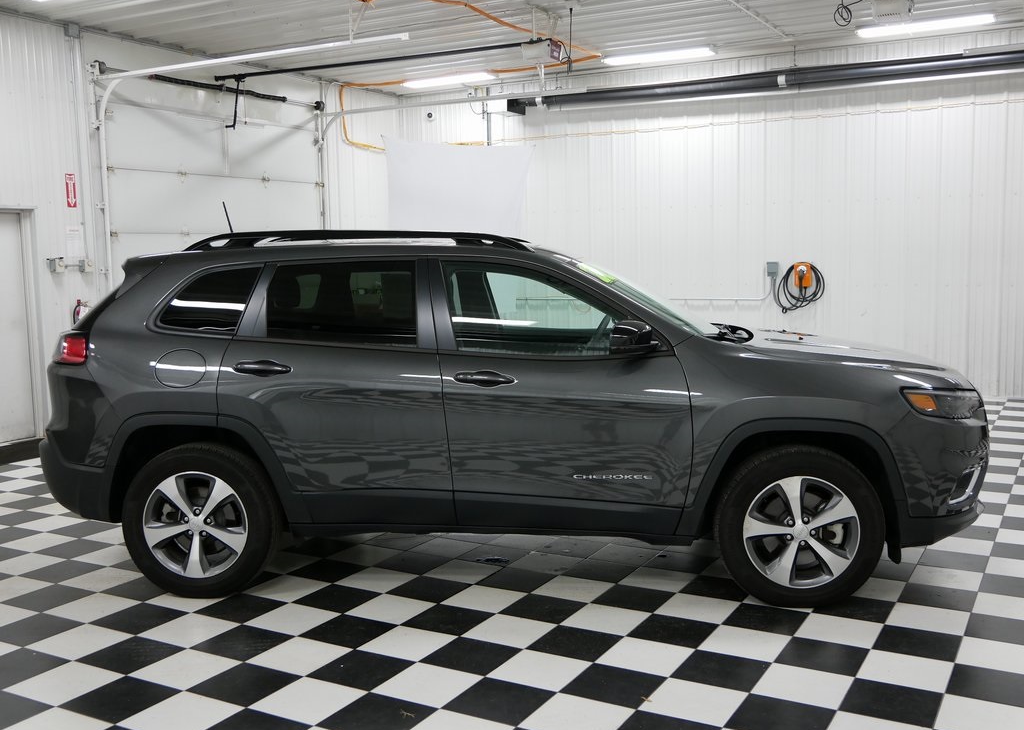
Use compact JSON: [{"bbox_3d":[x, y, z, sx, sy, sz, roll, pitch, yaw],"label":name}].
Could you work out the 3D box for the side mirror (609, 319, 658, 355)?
[{"bbox_3d":[0.517,-0.116,4.258,0.200,0.145,0.240,0,6,7],"label":"side mirror"}]

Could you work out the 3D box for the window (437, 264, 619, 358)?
[{"bbox_3d":[0.081,-0.253,4.490,0.800,0.430,0.050,0,-13,6],"label":"window"}]

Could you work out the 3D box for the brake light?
[{"bbox_3d":[-2.054,-0.083,4.730,0.250,0.145,0.230,0,6,6],"label":"brake light"}]

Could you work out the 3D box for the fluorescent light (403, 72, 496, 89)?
[{"bbox_3d":[-0.778,-3.540,12.495,1.240,0.080,0.180,2,7,29],"label":"fluorescent light"}]

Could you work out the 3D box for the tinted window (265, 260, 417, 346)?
[{"bbox_3d":[-0.764,-0.276,4.568,0.690,0.405,0.040,0,-16,7],"label":"tinted window"}]

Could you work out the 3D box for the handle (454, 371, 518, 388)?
[{"bbox_3d":[-0.119,0.059,4.396,0.275,0.075,0.055,0,6,6],"label":"handle"}]

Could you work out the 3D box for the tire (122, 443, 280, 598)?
[{"bbox_3d":[-1.439,0.716,4.709,0.720,0.715,0.230,0,6,7],"label":"tire"}]

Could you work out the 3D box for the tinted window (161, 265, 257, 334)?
[{"bbox_3d":[-1.397,-0.294,4.645,0.440,0.325,0.045,0,-17,11],"label":"tinted window"}]

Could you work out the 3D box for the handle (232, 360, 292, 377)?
[{"bbox_3d":[-1.114,0.016,4.508,0.268,0.072,0.055,0,6,7],"label":"handle"}]

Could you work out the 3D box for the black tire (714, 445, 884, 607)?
[{"bbox_3d":[1.254,0.694,4.431,0.720,0.710,0.225,0,6,6],"label":"black tire"}]

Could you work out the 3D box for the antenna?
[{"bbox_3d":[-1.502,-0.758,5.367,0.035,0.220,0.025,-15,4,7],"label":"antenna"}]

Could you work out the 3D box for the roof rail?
[{"bbox_3d":[-0.726,-0.576,4.676,1.650,0.105,0.060,1,6,6],"label":"roof rail"}]

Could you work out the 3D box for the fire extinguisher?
[{"bbox_3d":[-4.088,-0.387,9.615,0.150,0.480,0.180,2,7,29],"label":"fire extinguisher"}]

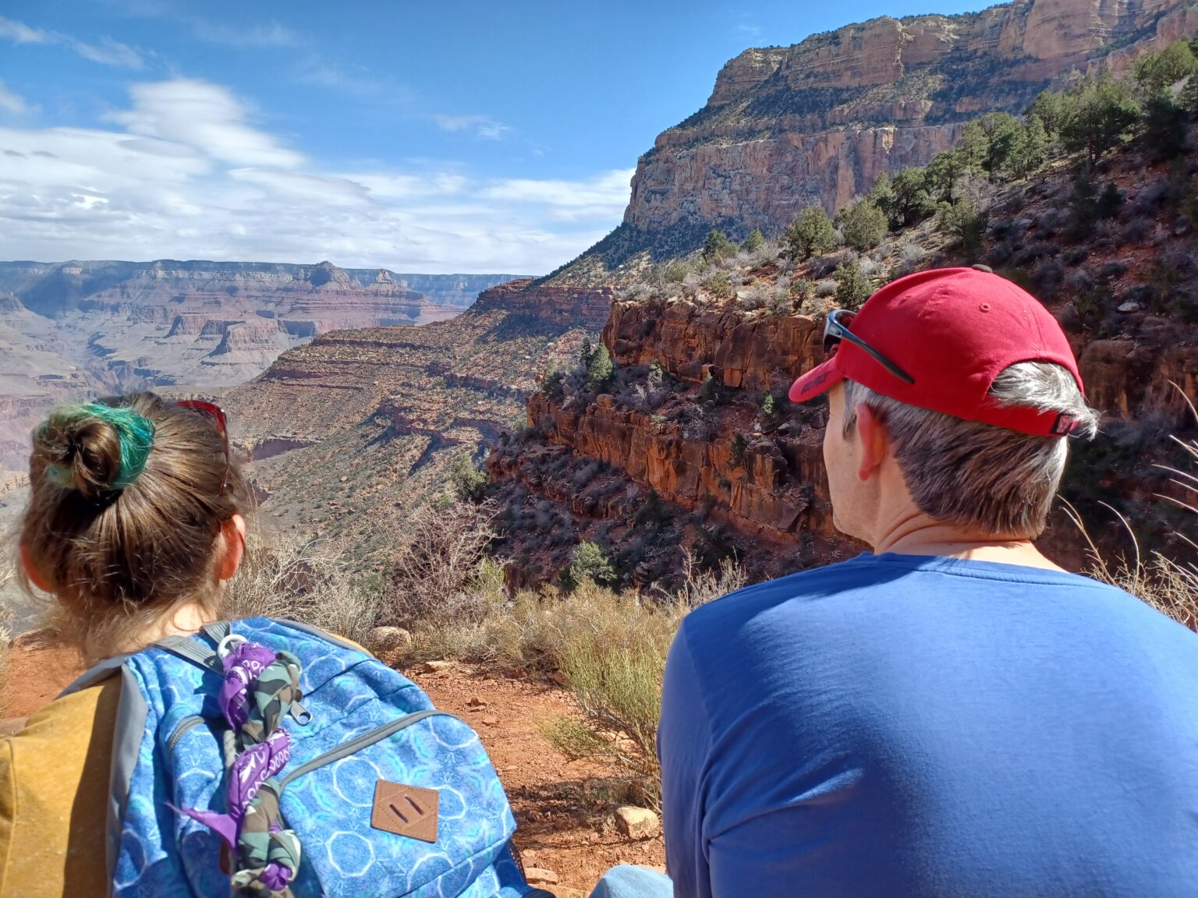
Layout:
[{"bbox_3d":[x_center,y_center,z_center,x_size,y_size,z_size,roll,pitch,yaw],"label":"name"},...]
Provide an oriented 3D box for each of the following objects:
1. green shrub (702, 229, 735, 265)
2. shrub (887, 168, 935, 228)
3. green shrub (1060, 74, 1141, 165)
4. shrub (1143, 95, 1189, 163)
[{"bbox_3d":[7.480,-12.620,54.000,2.030,2.190,1.960,1,8,8],"label":"green shrub"},{"bbox_3d":[16.600,-13.390,46.000,2.530,3.110,2.450,3,8,19],"label":"shrub"},{"bbox_3d":[23.770,-15.610,41.000,3.340,4.130,3.240,4,9,29],"label":"green shrub"},{"bbox_3d":[25.550,-14.490,39.000,1.910,2.920,1.850,5,9,32],"label":"shrub"}]

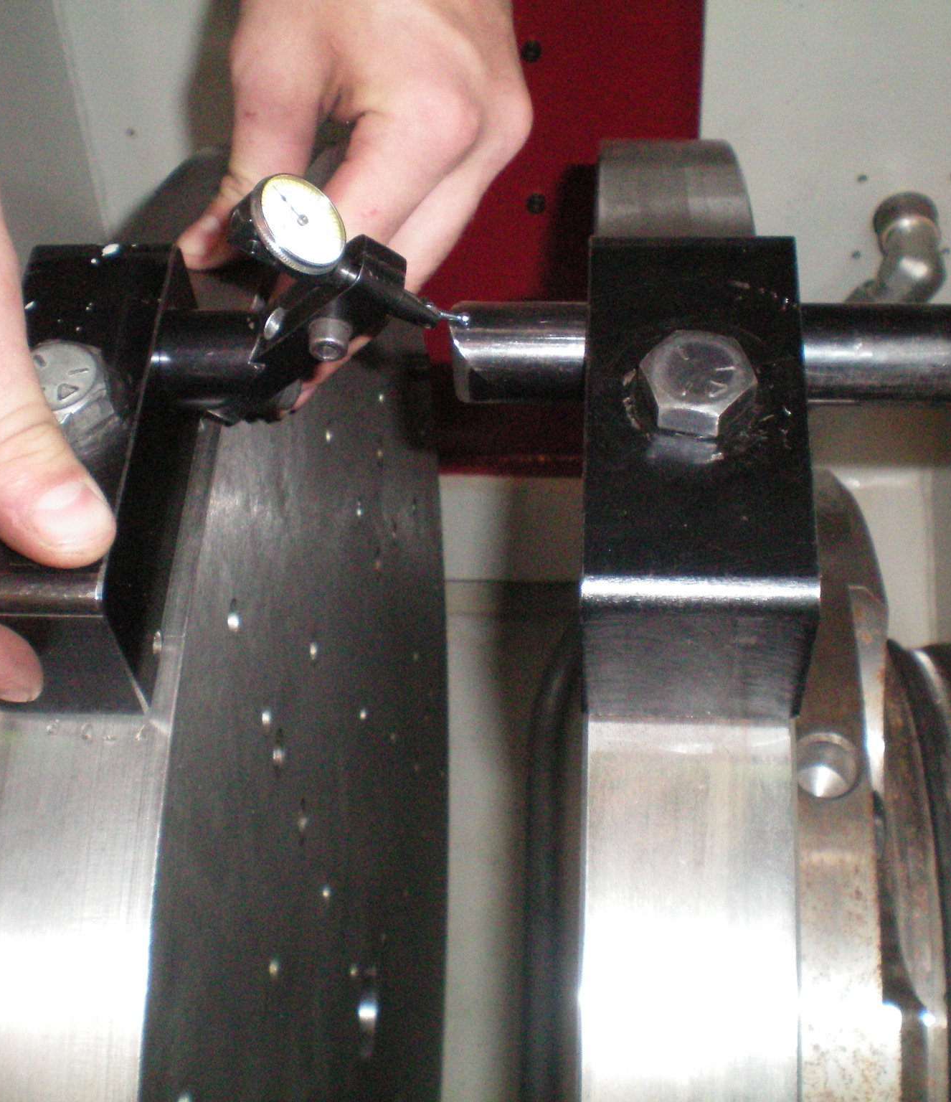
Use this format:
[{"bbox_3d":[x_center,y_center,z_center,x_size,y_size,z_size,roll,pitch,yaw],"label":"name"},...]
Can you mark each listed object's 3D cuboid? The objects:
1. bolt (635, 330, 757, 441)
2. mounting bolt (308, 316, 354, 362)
[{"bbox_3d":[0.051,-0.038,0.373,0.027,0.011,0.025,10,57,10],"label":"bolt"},{"bbox_3d":[-0.034,-0.050,0.378,0.010,0.010,0.007,0,63,0],"label":"mounting bolt"}]

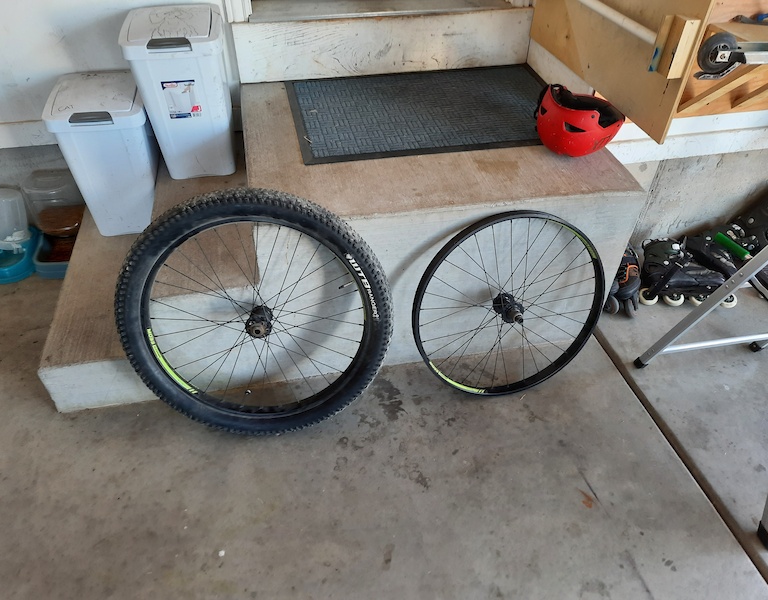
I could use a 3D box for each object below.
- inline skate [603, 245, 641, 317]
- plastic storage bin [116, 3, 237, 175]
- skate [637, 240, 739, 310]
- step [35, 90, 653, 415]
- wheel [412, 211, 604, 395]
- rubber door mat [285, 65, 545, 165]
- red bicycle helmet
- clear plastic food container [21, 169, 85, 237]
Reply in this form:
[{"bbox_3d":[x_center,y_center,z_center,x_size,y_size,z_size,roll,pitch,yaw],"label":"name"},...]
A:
[{"bbox_3d":[0.852,-0.108,2.028,0.120,0.270,0.290,-1,43,-4],"label":"inline skate"},{"bbox_3d":[-0.632,-0.672,1.804,0.275,0.468,0.325,-9,45,-13],"label":"plastic storage bin"},{"bbox_3d":[1.133,-0.091,2.022,0.360,0.275,0.125,2,37,1],"label":"skate"},{"bbox_3d":[-0.202,-0.285,1.916,1.710,0.604,0.885,-7,44,-10],"label":"step"},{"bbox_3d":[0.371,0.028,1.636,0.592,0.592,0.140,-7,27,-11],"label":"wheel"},{"bbox_3d":[0.166,-0.652,1.877,0.930,0.012,0.612,-7,44,-10],"label":"rubber door mat"},{"bbox_3d":[0.569,-0.523,1.625,0.272,0.190,0.210,16,41,7],"label":"red bicycle helmet"},{"bbox_3d":[-1.216,-0.345,2.055,0.200,0.230,0.200,-7,44,-10],"label":"clear plastic food container"}]

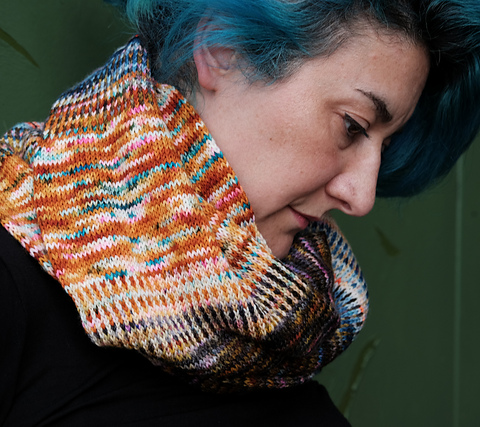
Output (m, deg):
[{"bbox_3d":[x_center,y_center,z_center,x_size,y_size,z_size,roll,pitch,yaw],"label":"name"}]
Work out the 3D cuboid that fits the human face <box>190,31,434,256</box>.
[{"bbox_3d":[0.046,-0.067,0.920,0.157,0.185,0.143,41,4,18],"label":"human face"}]

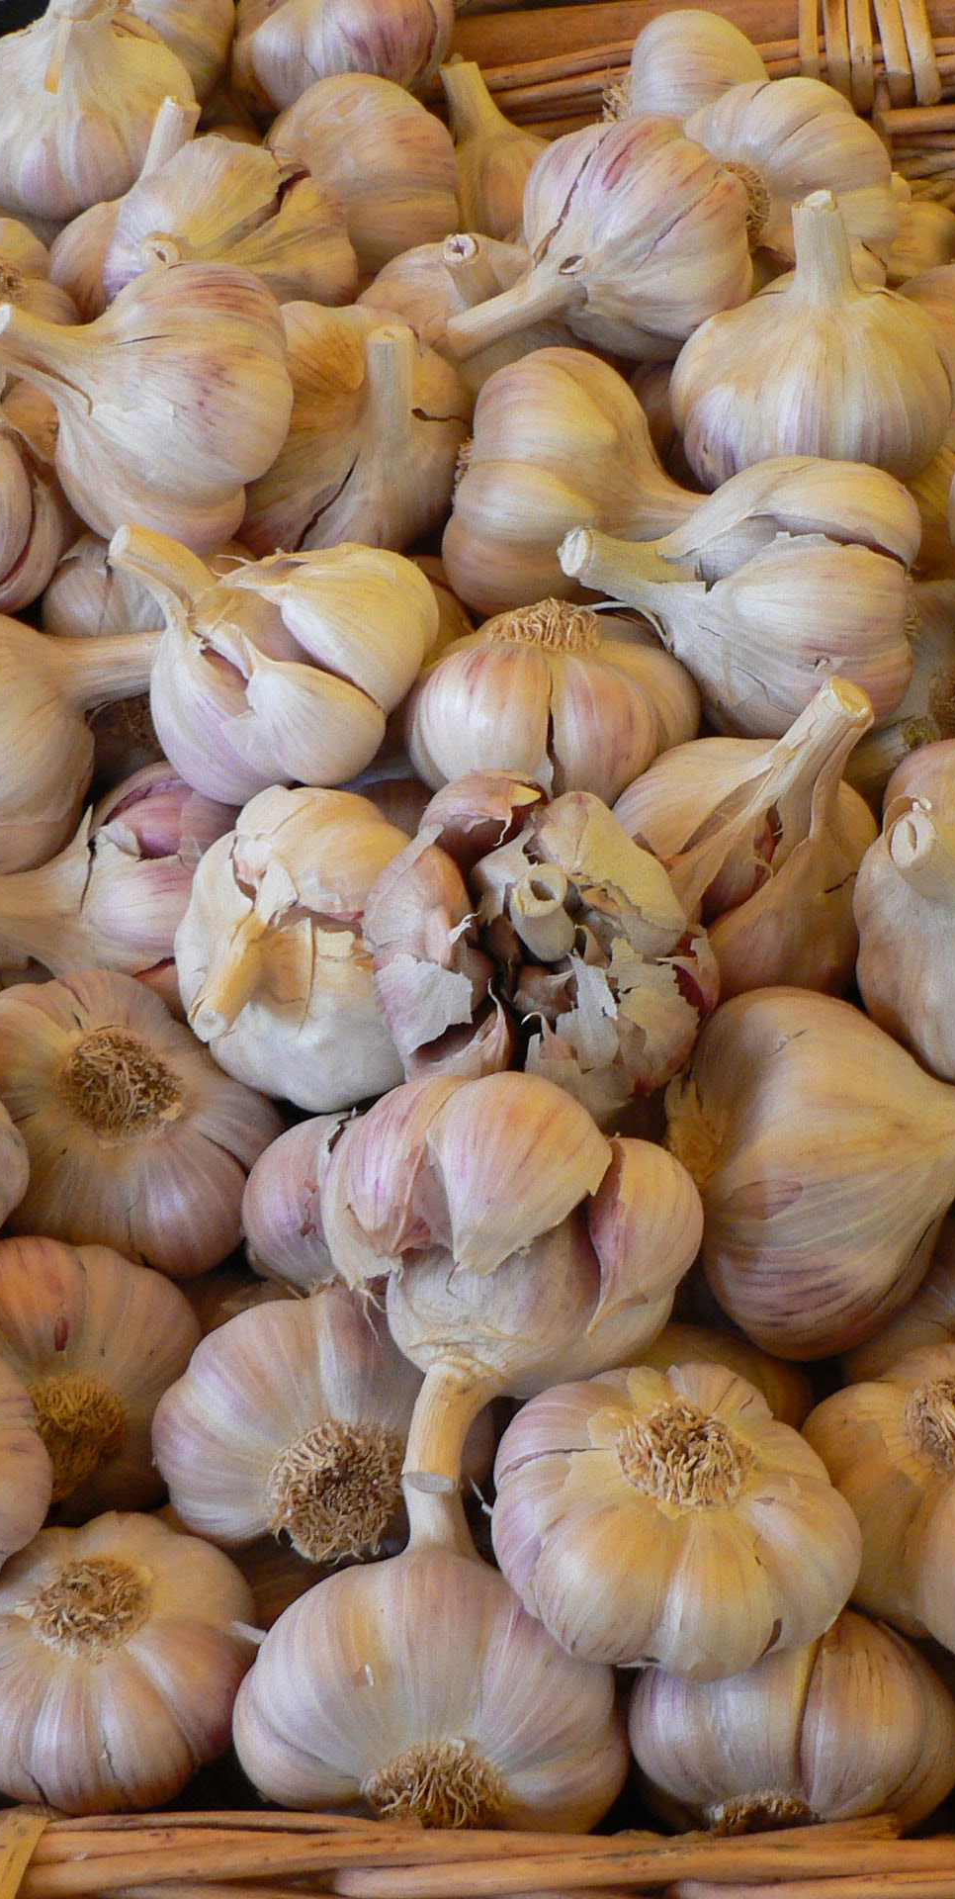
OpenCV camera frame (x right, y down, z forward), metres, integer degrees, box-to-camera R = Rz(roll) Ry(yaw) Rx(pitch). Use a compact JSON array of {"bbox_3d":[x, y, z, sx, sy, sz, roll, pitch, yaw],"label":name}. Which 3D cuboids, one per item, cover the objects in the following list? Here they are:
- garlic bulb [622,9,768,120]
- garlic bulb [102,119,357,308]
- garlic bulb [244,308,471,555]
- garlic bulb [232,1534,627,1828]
[{"bbox_3d":[0.064,-0.233,0.725,0.055,0.050,0.050,-6,90,-18],"label":"garlic bulb"},{"bbox_3d":[-0.061,-0.176,0.655,0.058,0.058,0.058,0,3,38],"label":"garlic bulb"},{"bbox_3d":[-0.029,-0.123,0.625,0.058,0.068,0.058,0,75,-13],"label":"garlic bulb"},{"bbox_3d":[-0.008,0.122,0.477,0.068,0.068,0.073,0,45,-1],"label":"garlic bulb"}]

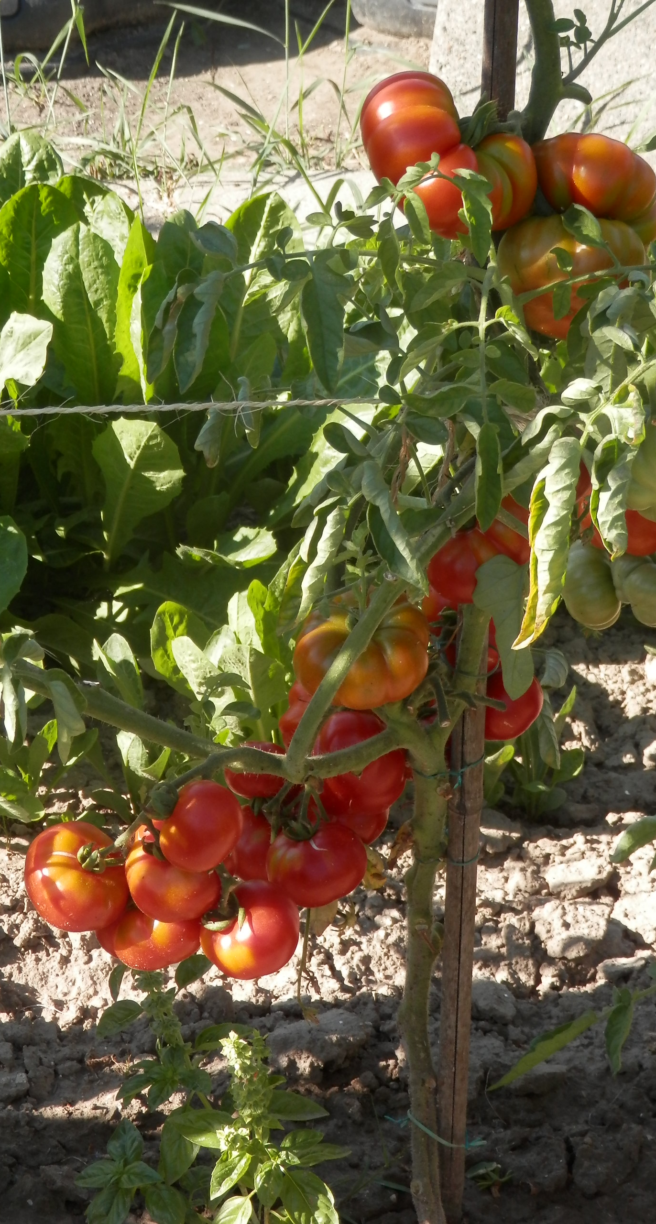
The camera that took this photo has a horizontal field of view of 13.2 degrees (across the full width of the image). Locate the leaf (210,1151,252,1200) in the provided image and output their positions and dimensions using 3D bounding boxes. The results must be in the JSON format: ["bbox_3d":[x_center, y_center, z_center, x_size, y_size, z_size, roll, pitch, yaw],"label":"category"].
[{"bbox_3d":[-0.069,0.399,2.002,0.018,0.013,0.040,28,50,20],"label":"leaf"}]

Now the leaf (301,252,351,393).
[{"bbox_3d":[-0.002,-0.170,1.670,0.029,0.076,0.028,0,34,0],"label":"leaf"}]

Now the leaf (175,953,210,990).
[{"bbox_3d":[-0.095,0.253,1.988,0.018,0.013,0.034,33,52,18],"label":"leaf"}]

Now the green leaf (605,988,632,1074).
[{"bbox_3d":[0.202,0.292,1.970,0.021,0.060,0.022,0,34,0],"label":"green leaf"}]

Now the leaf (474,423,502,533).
[{"bbox_3d":[0.094,-0.080,1.660,0.018,0.062,0.020,0,34,0],"label":"leaf"}]

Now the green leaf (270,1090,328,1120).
[{"bbox_3d":[-0.019,0.326,1.870,0.042,0.013,0.018,0,34,0],"label":"green leaf"}]

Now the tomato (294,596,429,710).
[{"bbox_3d":[0.021,0.025,1.760,0.085,0.064,0.084,0,34,0],"label":"tomato"}]

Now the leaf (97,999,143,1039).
[{"bbox_3d":[-0.138,0.270,1.880,0.032,0.018,0.022,0,34,0],"label":"leaf"}]

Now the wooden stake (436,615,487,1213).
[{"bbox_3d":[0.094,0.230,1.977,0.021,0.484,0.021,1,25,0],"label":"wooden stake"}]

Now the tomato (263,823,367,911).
[{"bbox_3d":[-0.008,0.172,1.912,0.068,0.057,0.068,0,25,0],"label":"tomato"}]

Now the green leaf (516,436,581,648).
[{"bbox_3d":[0.141,-0.044,1.819,0.027,0.134,0.028,9,0,6],"label":"green leaf"}]

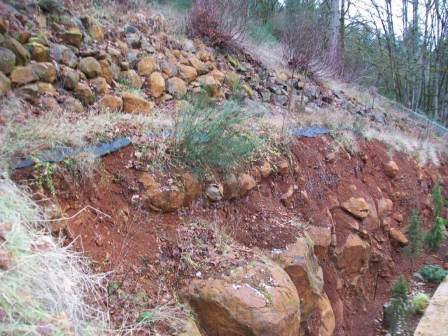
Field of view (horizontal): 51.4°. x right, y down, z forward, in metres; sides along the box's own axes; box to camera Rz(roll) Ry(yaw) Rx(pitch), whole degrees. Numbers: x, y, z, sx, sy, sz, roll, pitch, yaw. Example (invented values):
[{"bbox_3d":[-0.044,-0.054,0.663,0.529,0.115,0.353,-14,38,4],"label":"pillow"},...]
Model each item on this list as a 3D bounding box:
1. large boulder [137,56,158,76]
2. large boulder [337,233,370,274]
[{"bbox_3d":[-1.691,-2.244,10.300,0.472,0.420,0.440,0,8,0],"label":"large boulder"},{"bbox_3d":[1.751,1.156,6.300,0.446,0.540,0.450,0,8,0],"label":"large boulder"}]

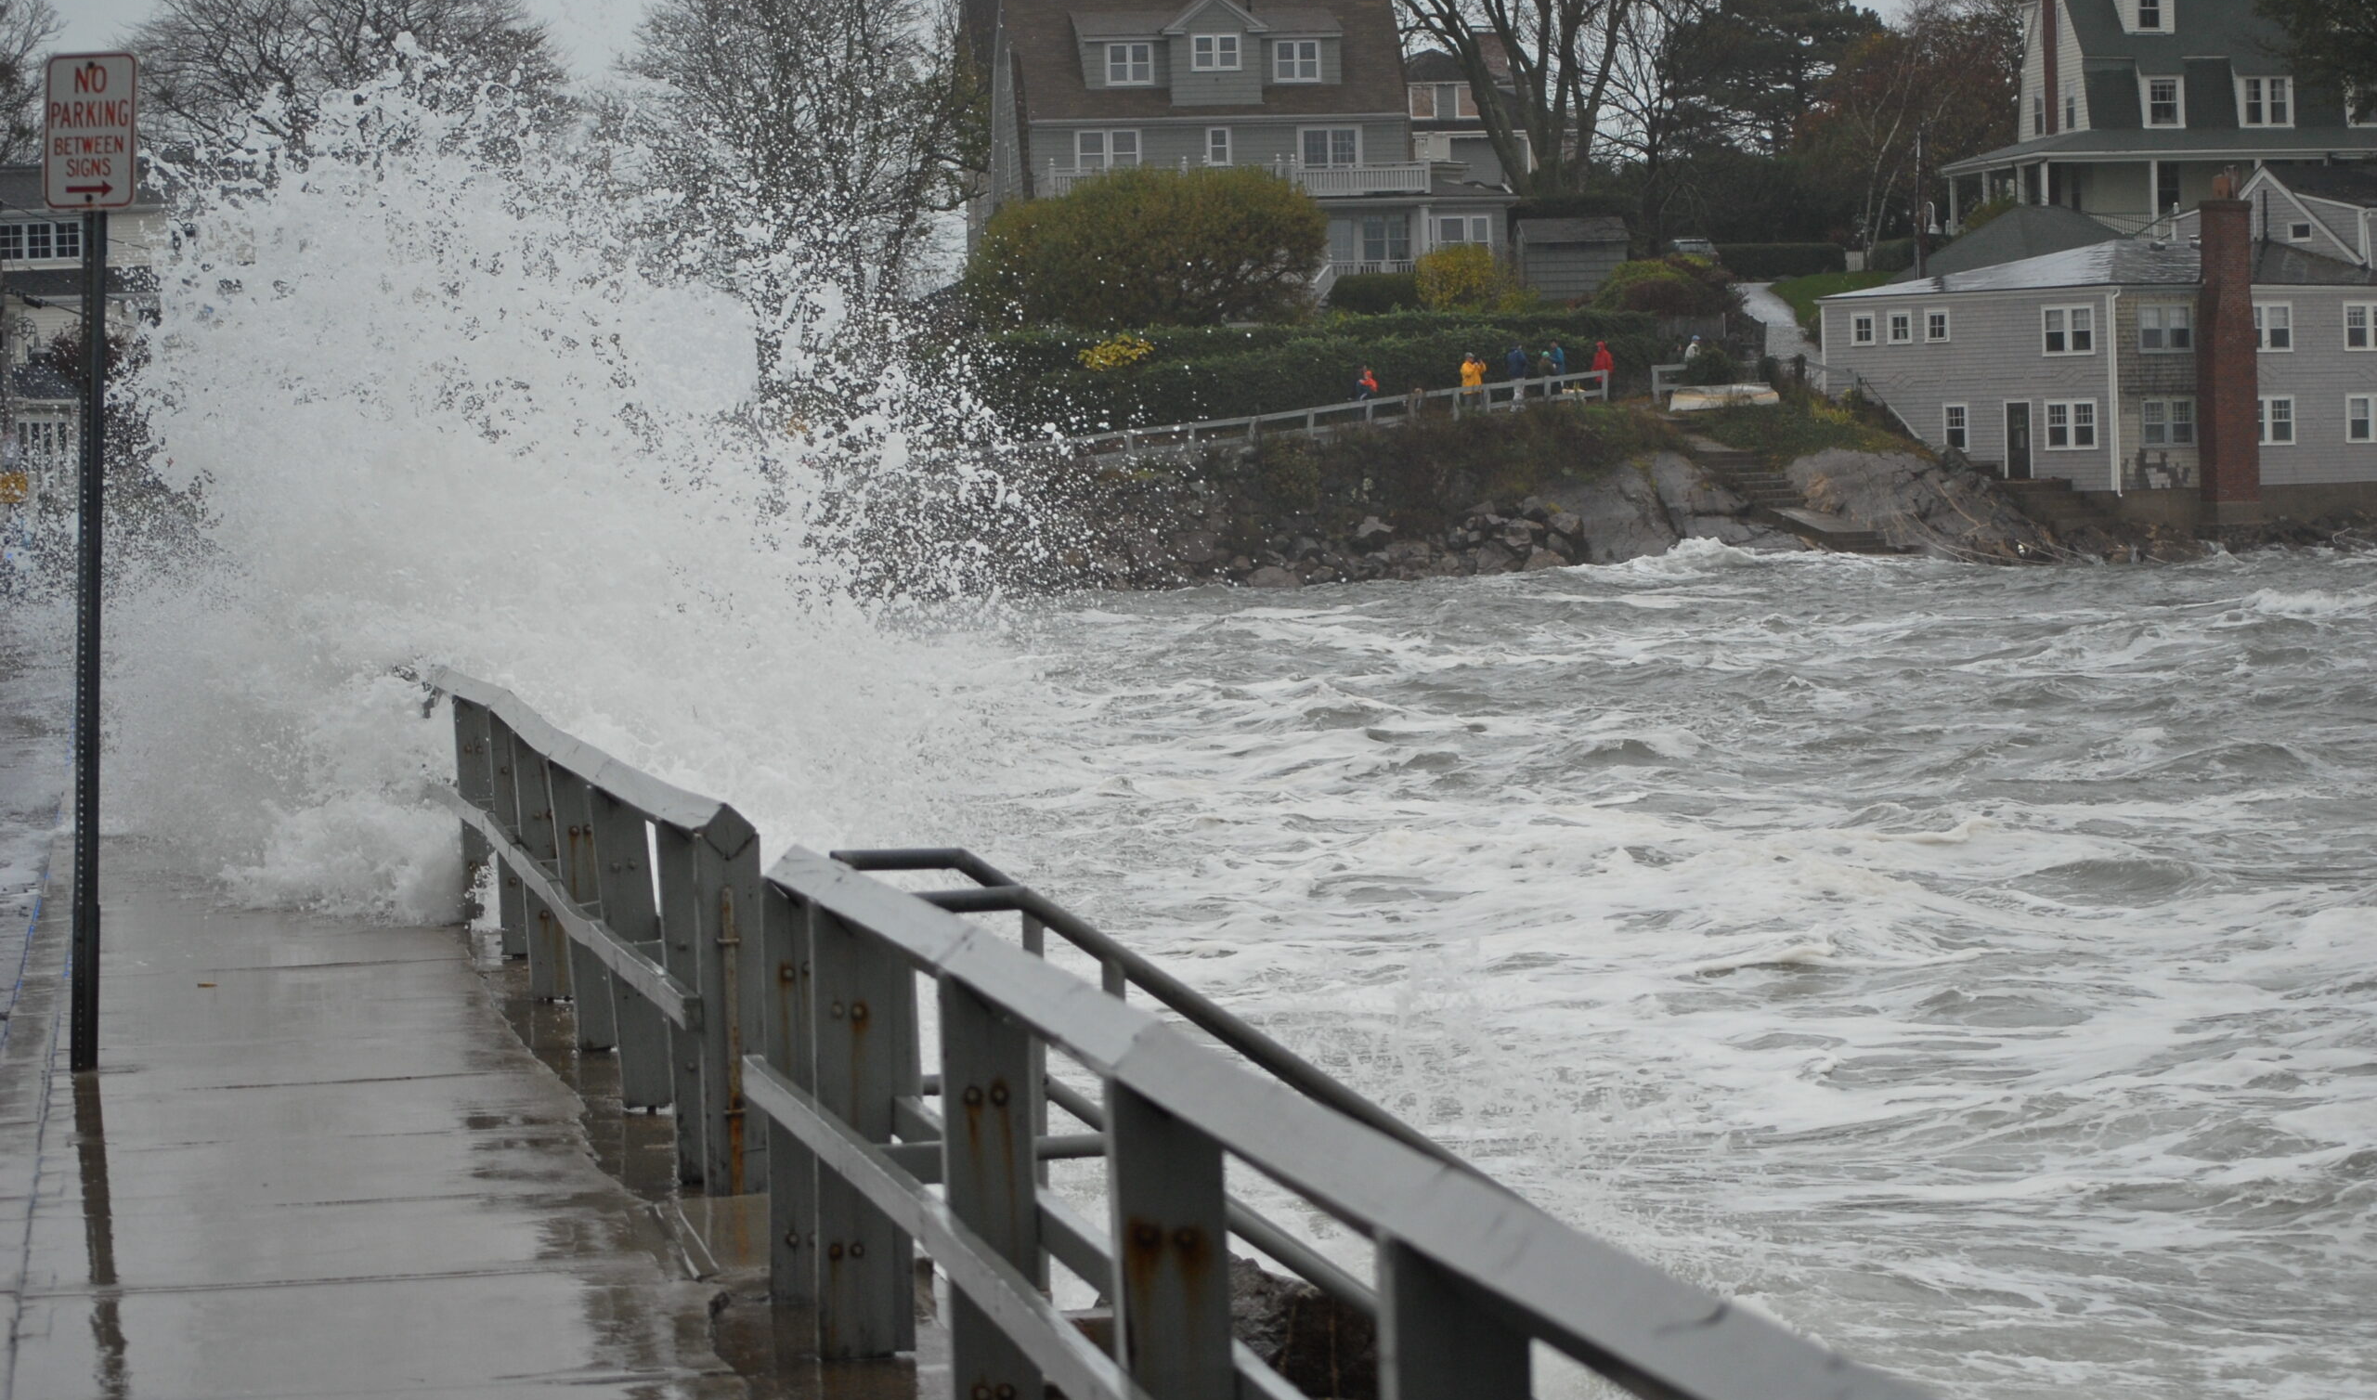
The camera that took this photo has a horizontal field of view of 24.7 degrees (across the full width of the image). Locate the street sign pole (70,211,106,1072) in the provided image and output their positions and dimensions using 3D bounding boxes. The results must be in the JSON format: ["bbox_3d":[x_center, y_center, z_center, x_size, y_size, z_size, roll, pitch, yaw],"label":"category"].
[{"bbox_3d":[-3.127,-0.169,15.400,0.080,2.470,0.045,2,3,23],"label":"street sign pole"}]

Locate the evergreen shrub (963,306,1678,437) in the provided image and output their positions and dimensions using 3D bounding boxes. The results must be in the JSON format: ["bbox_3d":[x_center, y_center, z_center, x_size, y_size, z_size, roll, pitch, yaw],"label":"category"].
[{"bbox_3d":[3.628,-9.344,154.000,19.282,3.000,4.000,-2,3,-3],"label":"evergreen shrub"}]

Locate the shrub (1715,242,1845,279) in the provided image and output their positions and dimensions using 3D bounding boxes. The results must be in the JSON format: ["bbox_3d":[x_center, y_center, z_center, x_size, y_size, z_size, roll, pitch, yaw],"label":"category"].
[{"bbox_3d":[21.598,-16.000,198.000,4.571,1.137,1.300,-2,3,0],"label":"shrub"}]

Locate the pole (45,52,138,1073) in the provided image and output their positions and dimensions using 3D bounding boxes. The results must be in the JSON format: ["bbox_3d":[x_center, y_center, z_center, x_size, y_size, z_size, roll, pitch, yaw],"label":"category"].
[{"bbox_3d":[-3.119,-0.390,15.400,0.305,2.890,0.055,2,3,23],"label":"pole"}]

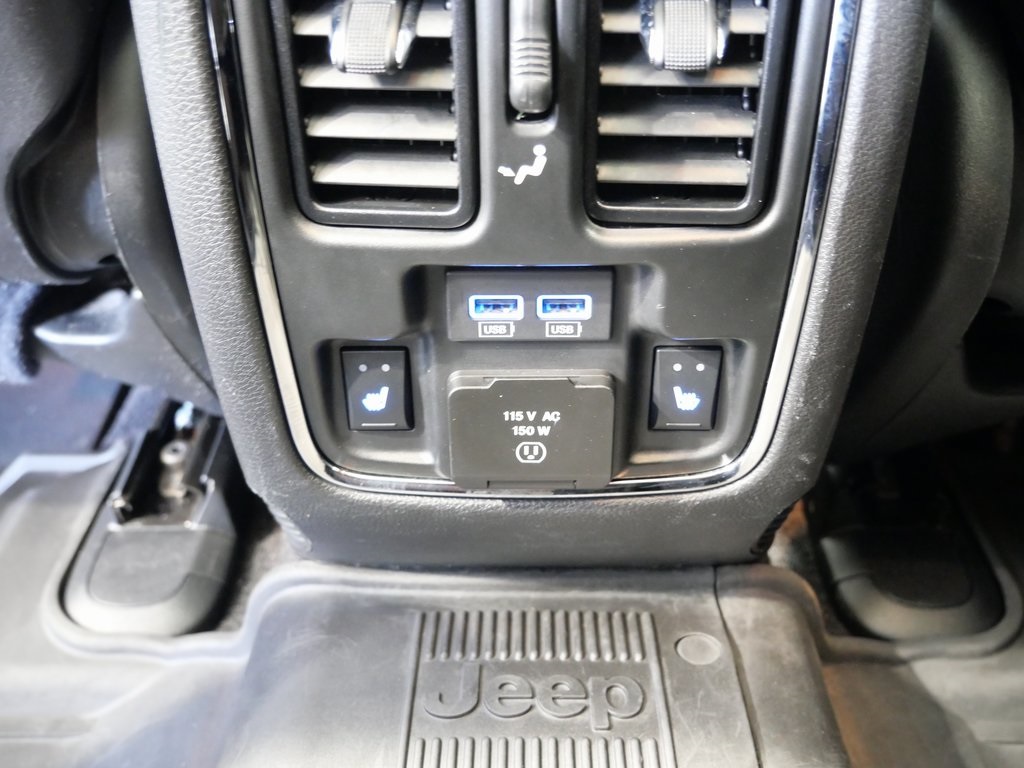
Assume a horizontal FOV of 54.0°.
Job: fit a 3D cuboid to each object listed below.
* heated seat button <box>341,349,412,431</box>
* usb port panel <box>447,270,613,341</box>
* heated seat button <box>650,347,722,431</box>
[{"bbox_3d":[-0.043,0.000,0.326,0.021,0.031,0.010,0,29,0],"label":"heated seat button"},{"bbox_3d":[0.005,-0.026,0.311,0.050,0.024,0.010,0,29,0],"label":"usb port panel"},{"bbox_3d":[0.056,0.000,0.326,0.021,0.031,0.010,0,29,0],"label":"heated seat button"}]

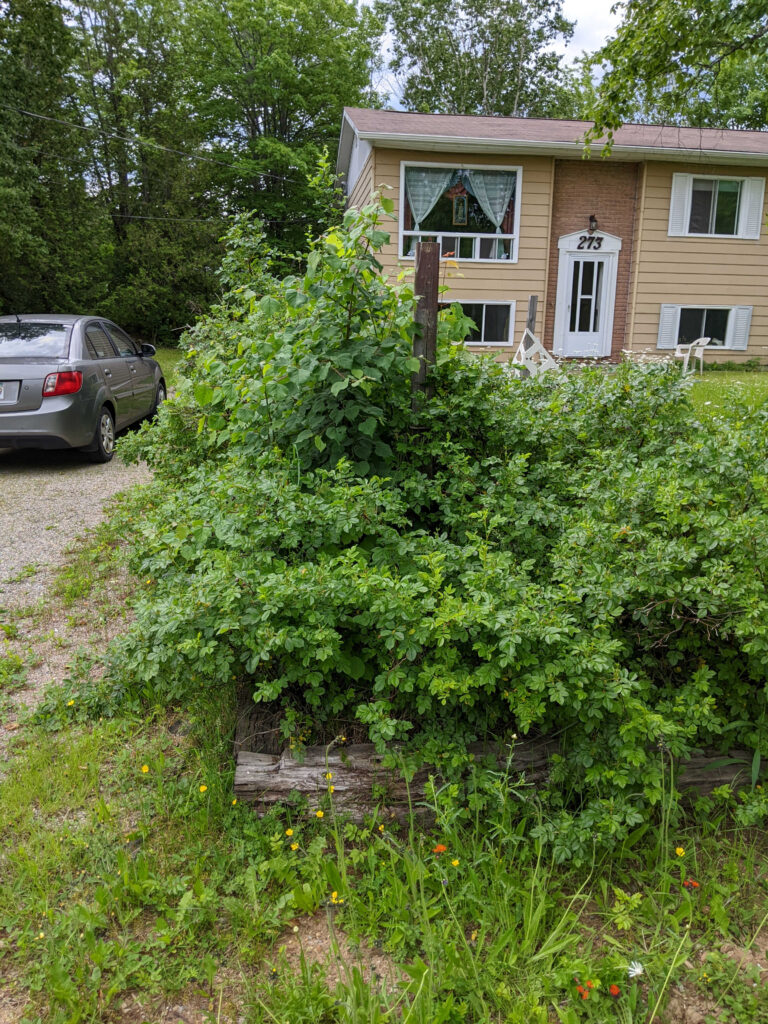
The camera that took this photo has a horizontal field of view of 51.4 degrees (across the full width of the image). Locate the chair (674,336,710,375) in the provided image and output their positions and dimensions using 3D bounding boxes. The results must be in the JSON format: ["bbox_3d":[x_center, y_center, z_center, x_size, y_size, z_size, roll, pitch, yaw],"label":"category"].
[{"bbox_3d":[6.345,-3.197,16.400,0.570,0.780,0.560,0,13,-6],"label":"chair"}]

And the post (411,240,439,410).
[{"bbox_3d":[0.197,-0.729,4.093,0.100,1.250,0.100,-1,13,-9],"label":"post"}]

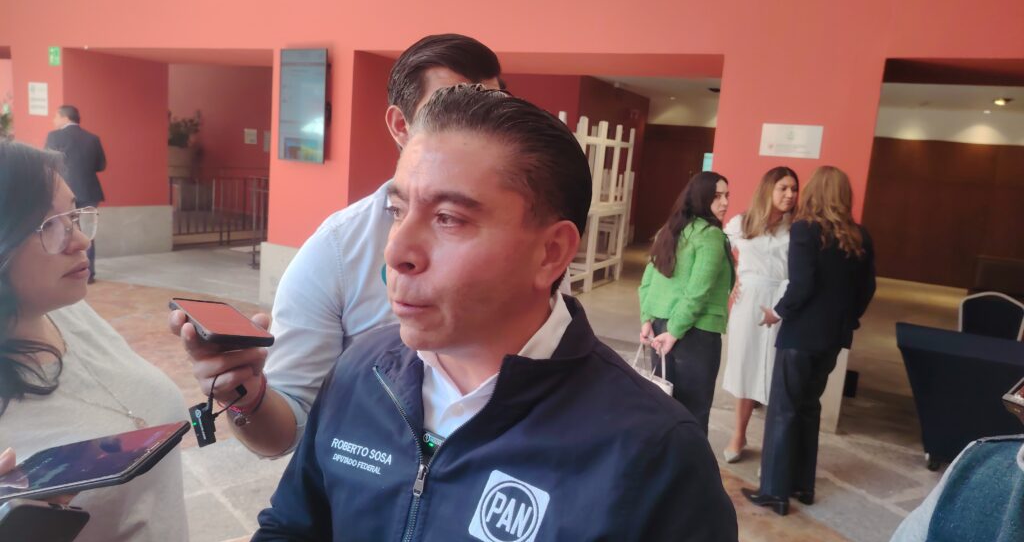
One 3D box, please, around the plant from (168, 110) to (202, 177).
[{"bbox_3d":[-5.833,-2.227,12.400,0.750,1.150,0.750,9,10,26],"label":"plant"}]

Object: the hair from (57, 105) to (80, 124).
[{"bbox_3d":[-4.375,-1.547,7.020,0.190,0.180,0.160,4,9,-6],"label":"hair"}]

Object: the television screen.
[{"bbox_3d":[-1.861,-1.479,6.381,0.555,0.975,0.060,9,10,26],"label":"television screen"}]

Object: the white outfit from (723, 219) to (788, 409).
[{"bbox_3d":[1.371,0.199,3.870,0.460,1.040,0.320,6,9,9],"label":"white outfit"}]

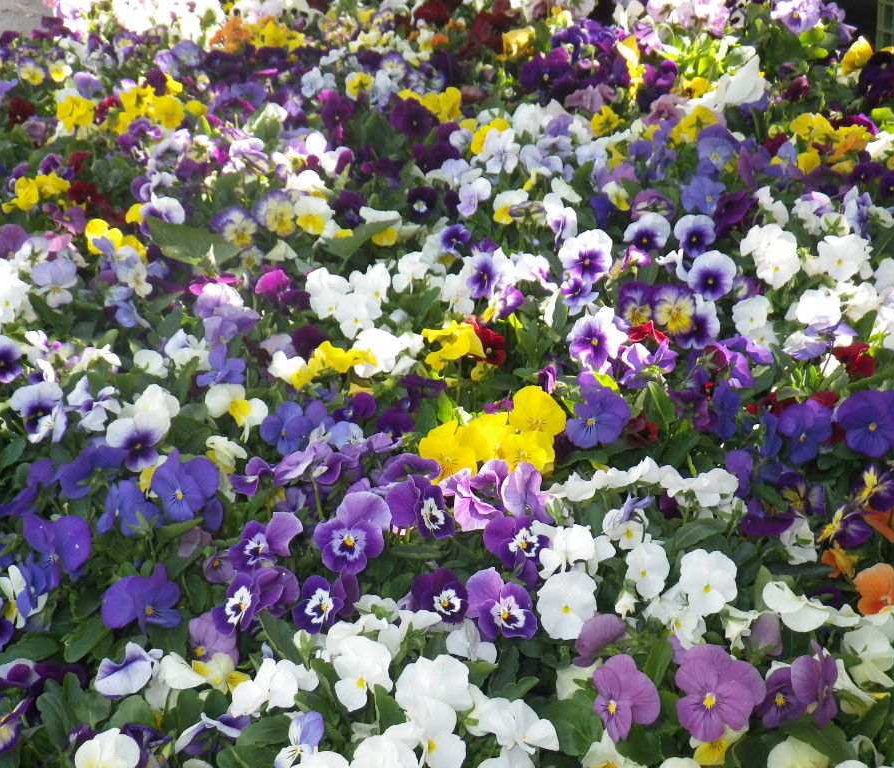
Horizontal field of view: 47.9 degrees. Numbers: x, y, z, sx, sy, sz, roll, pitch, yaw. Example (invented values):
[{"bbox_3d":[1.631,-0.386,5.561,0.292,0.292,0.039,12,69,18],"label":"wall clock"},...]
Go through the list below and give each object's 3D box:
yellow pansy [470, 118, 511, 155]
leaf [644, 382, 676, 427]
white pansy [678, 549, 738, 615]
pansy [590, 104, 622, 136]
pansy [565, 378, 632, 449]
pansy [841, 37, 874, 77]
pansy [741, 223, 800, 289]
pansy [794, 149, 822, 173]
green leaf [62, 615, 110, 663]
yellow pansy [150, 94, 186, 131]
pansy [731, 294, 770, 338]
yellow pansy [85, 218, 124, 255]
[{"bbox_3d":[0.058,-0.321,1.310,0.054,0.024,0.052,3,73,14],"label":"yellow pansy"},{"bbox_3d":[0.200,0.019,0.945,0.027,0.014,0.047,-11,74,20],"label":"leaf"},{"bbox_3d":[0.196,0.149,0.757,0.044,0.022,0.050,3,80,17],"label":"white pansy"},{"bbox_3d":[0.226,-0.375,1.432,0.044,0.044,0.022,-1,21,3],"label":"pansy"},{"bbox_3d":[0.150,0.030,0.995,0.065,0.065,0.022,13,10,20],"label":"pansy"},{"bbox_3d":[0.537,-0.428,1.320,0.030,0.054,0.050,34,54,21],"label":"pansy"},{"bbox_3d":[0.352,-0.140,1.093,0.061,0.070,0.035,-4,6,18],"label":"pansy"},{"bbox_3d":[0.503,-0.308,1.400,0.042,0.042,0.020,10,19,17],"label":"pansy"},{"bbox_3d":[-0.298,0.211,0.834,0.028,0.012,0.058,16,41,24],"label":"green leaf"},{"bbox_3d":[-0.464,-0.450,1.669,0.061,0.061,0.022,-19,10,-20],"label":"yellow pansy"},{"bbox_3d":[0.310,-0.069,1.029,0.038,0.044,0.020,1,4,17],"label":"pansy"},{"bbox_3d":[-0.450,-0.194,1.322,0.049,0.047,0.022,-4,3,-19],"label":"yellow pansy"}]

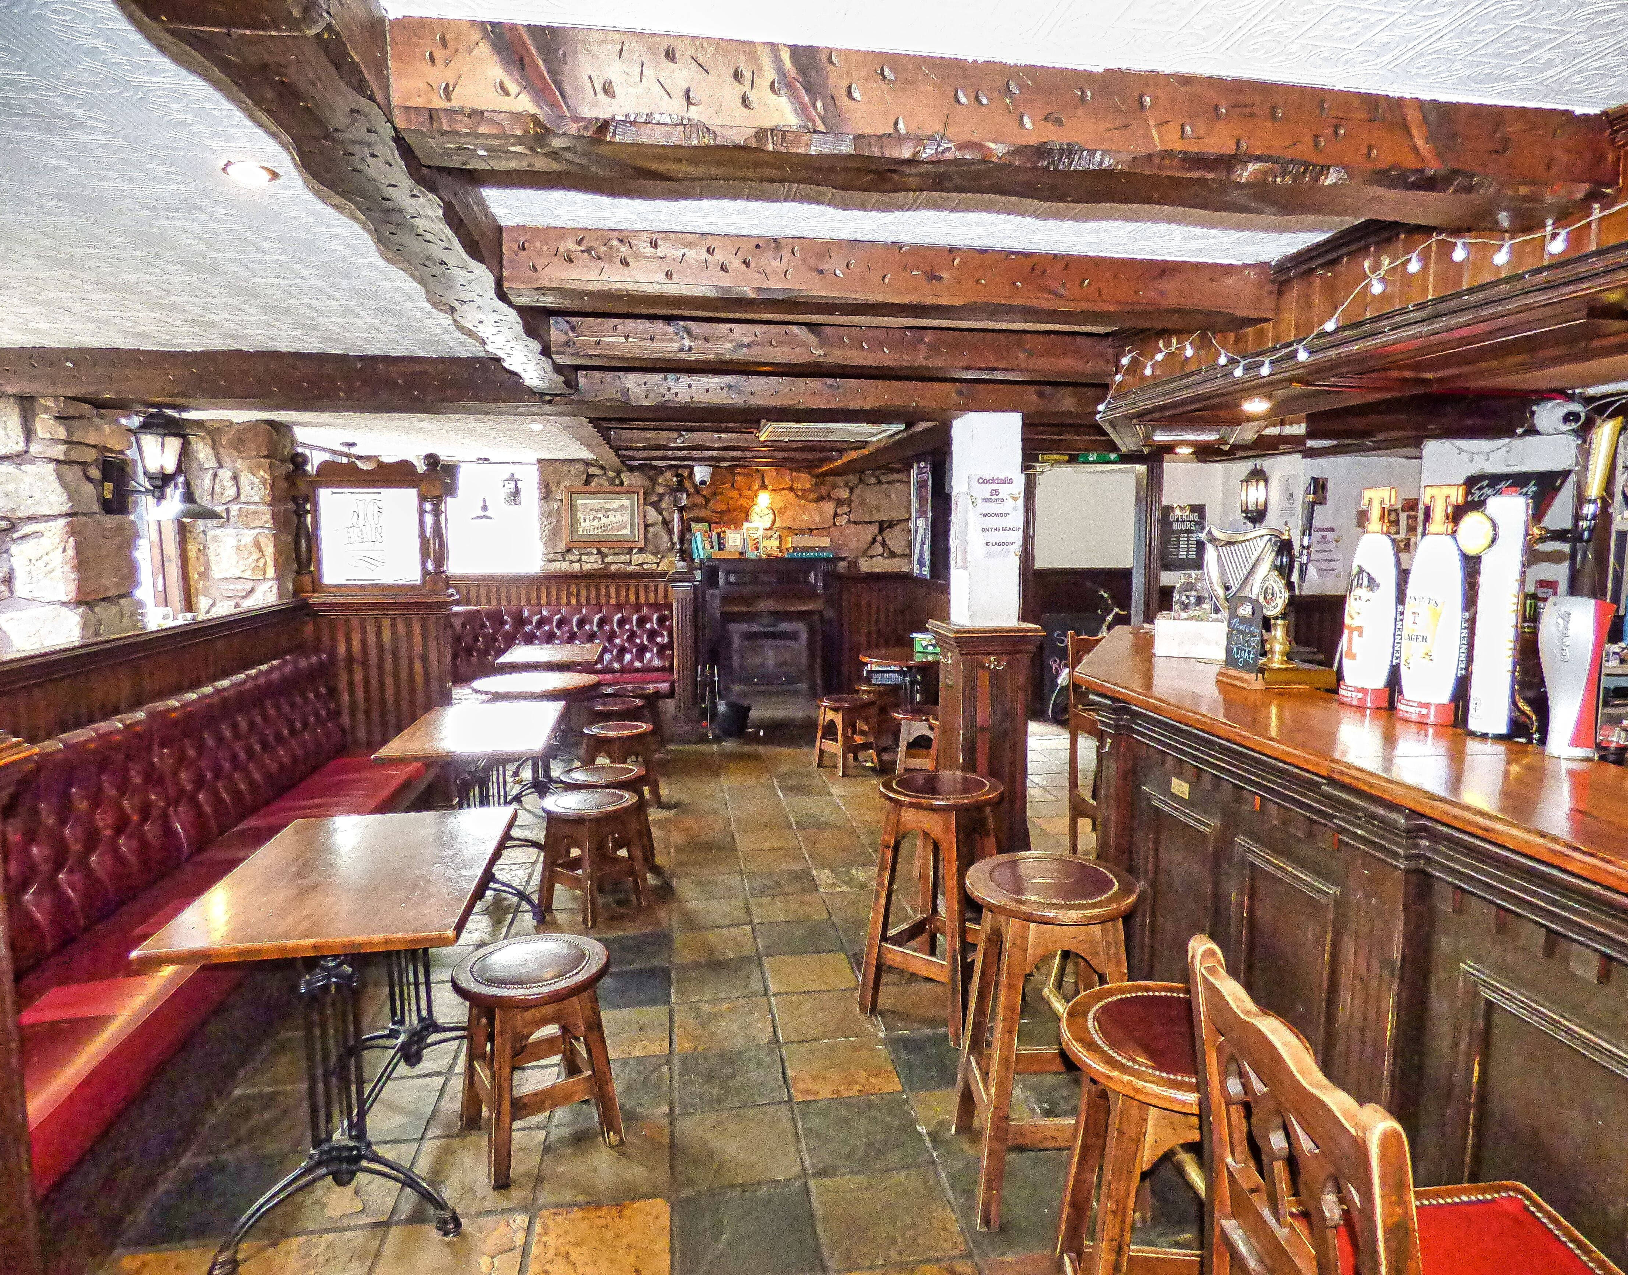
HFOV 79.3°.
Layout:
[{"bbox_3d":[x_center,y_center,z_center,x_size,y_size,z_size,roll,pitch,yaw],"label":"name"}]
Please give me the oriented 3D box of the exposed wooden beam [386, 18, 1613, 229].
[{"bbox_3d":[0.309,-0.702,1.416,1.686,0.134,0.177,-1,6,-8],"label":"exposed wooden beam"}]

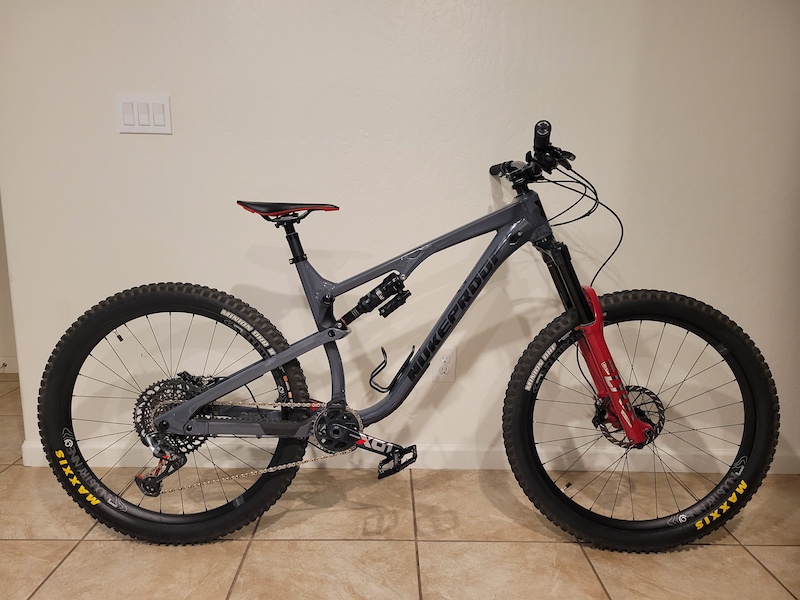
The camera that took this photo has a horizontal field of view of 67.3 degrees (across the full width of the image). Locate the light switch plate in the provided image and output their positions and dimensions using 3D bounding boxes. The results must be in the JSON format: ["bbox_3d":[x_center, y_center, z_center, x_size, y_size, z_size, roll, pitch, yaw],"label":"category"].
[{"bbox_3d":[-0.795,-0.576,1.873,0.162,0.114,0.008,1,10,-1],"label":"light switch plate"}]

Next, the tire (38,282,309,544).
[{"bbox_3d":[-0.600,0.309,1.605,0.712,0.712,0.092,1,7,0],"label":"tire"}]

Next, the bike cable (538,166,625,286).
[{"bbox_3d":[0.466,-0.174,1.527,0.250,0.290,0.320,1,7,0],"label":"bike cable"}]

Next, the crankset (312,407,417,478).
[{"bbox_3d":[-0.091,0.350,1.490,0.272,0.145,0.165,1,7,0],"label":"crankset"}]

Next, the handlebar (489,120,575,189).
[{"bbox_3d":[0.322,-0.340,1.528,0.130,0.105,0.790,1,7,0],"label":"handlebar"}]

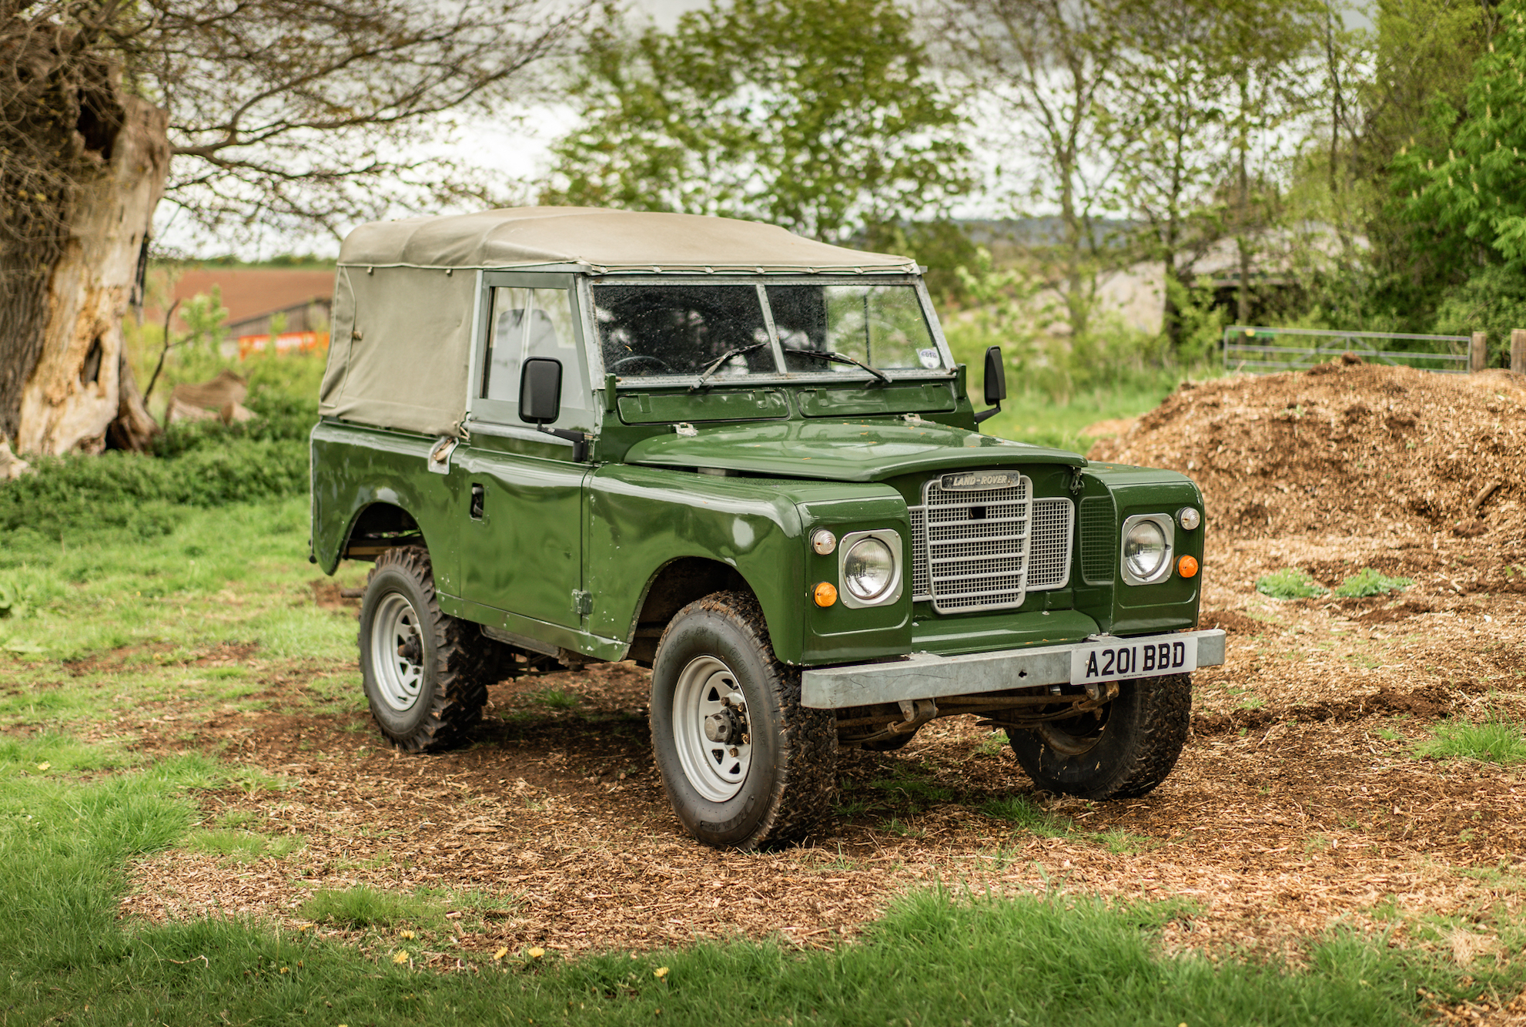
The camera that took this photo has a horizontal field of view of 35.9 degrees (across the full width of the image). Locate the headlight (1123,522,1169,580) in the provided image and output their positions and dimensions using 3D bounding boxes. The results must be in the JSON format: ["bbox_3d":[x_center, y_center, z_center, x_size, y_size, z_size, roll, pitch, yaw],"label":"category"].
[{"bbox_3d":[1.194,0.115,7.379,0.188,0.188,0.085,-3,5,-33],"label":"headlight"}]

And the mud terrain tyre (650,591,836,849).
[{"bbox_3d":[-0.074,0.640,7.104,0.215,0.780,0.780,-3,5,-33],"label":"mud terrain tyre"}]

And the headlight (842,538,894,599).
[{"bbox_3d":[0.298,0.161,6.791,0.188,0.188,0.085,-3,5,-33],"label":"headlight"}]

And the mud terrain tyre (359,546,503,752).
[{"bbox_3d":[-1.303,0.522,8.967,0.215,0.780,0.780,-3,5,-33],"label":"mud terrain tyre"}]

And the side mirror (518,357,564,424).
[{"bbox_3d":[-0.713,-0.396,7.564,0.132,0.212,0.055,-2,4,-21],"label":"side mirror"}]

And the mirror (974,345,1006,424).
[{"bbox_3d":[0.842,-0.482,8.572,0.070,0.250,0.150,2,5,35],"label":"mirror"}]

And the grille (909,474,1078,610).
[{"bbox_3d":[0.660,0.096,7.218,0.740,0.405,0.055,-3,5,-33],"label":"grille"}]

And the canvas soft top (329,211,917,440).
[{"bbox_3d":[-0.572,-0.746,9.027,1.530,0.855,2.140,-3,5,-33],"label":"canvas soft top"}]

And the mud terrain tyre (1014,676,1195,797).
[{"bbox_3d":[1.095,0.577,7.871,0.215,0.780,0.780,-3,5,-33],"label":"mud terrain tyre"}]

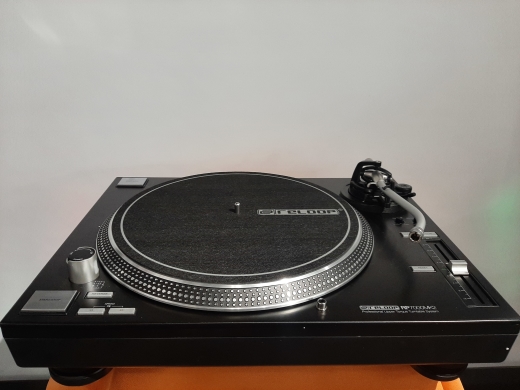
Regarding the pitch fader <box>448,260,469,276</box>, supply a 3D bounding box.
[{"bbox_3d":[0.209,0.076,0.409,0.016,0.011,0.012,0,24,-2],"label":"pitch fader"}]

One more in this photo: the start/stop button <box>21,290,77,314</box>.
[{"bbox_3d":[-0.190,0.097,0.353,0.038,0.005,0.028,0,24,-2],"label":"start/stop button"}]

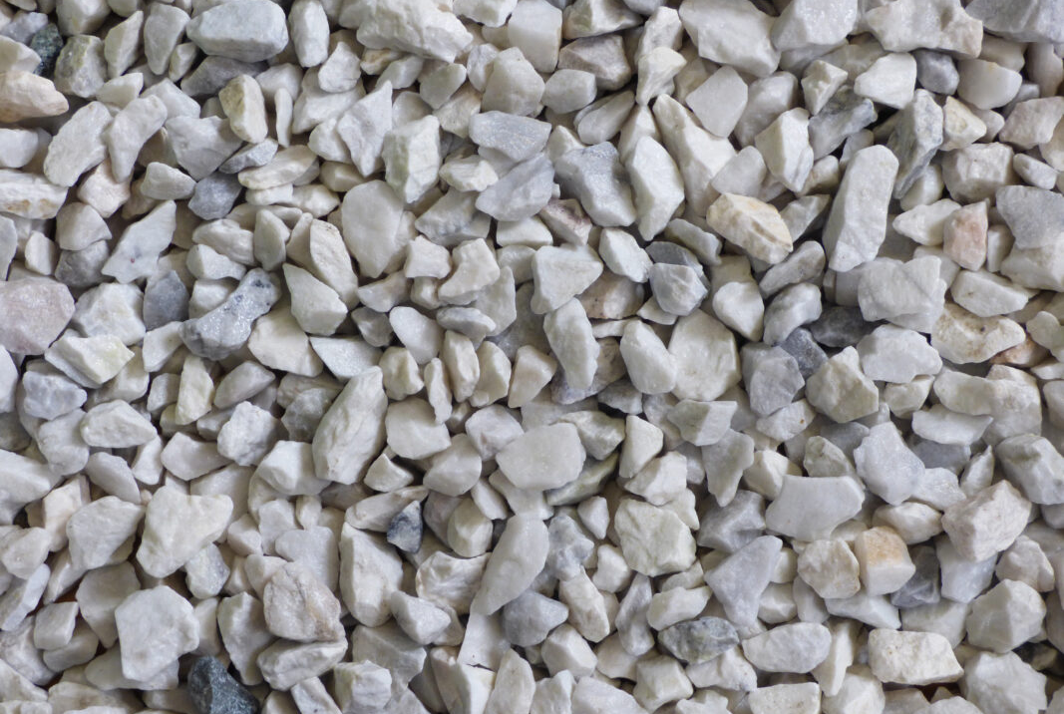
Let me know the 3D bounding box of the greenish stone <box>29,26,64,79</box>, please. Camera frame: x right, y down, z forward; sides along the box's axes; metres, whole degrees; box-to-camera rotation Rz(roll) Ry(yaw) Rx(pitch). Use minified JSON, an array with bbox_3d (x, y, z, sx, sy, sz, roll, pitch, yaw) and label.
[{"bbox_3d":[-0.120,-0.075,0.551,0.009,0.009,0.015,11,80,2],"label":"greenish stone"}]

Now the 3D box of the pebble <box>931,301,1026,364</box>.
[{"bbox_3d":[0.106,-0.005,0.535,0.021,0.011,0.015,22,81,4],"label":"pebble"}]

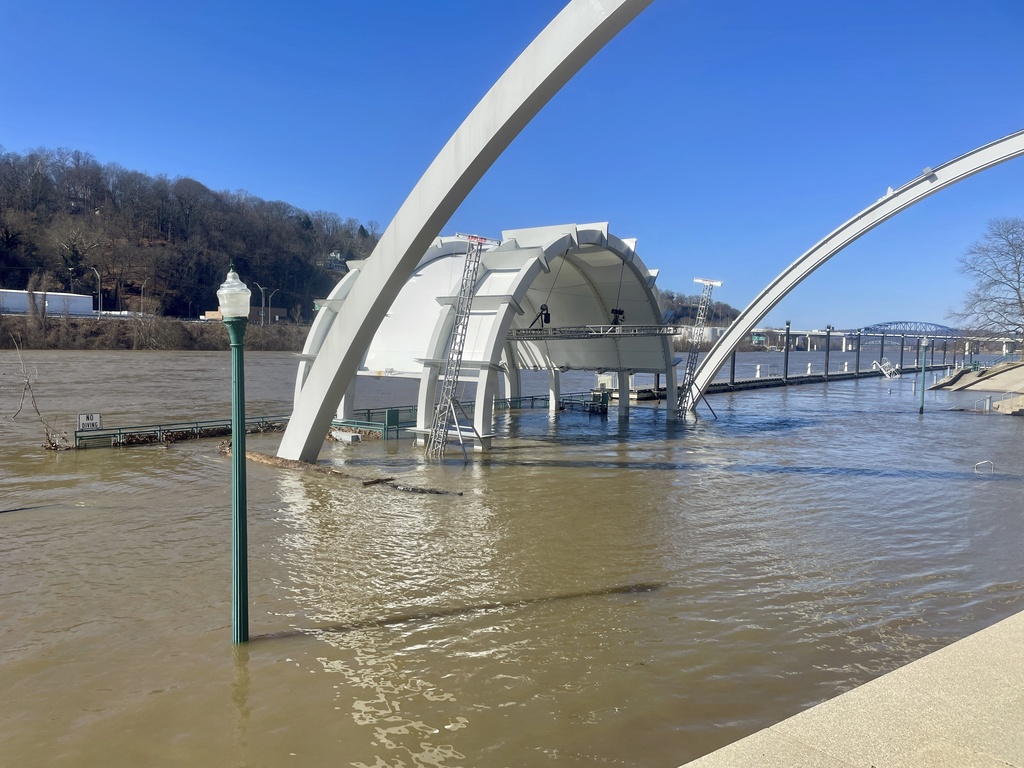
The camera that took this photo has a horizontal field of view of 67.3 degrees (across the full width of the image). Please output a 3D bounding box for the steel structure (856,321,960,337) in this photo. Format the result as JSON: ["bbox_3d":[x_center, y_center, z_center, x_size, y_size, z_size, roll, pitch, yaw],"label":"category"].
[{"bbox_3d":[550.234,-77.214,1070.000,132.000,22.500,25.000,2,3,27],"label":"steel structure"}]

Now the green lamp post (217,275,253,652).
[{"bbox_3d":[-3.346,0.893,9.424,0.430,4.640,0.430,0,3,-20],"label":"green lamp post"}]

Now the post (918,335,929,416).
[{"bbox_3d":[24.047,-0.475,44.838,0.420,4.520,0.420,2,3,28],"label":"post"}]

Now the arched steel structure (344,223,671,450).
[{"bbox_3d":[-0.311,-2.624,35.923,11.100,9.000,16.000,3,4,38],"label":"arched steel structure"}]

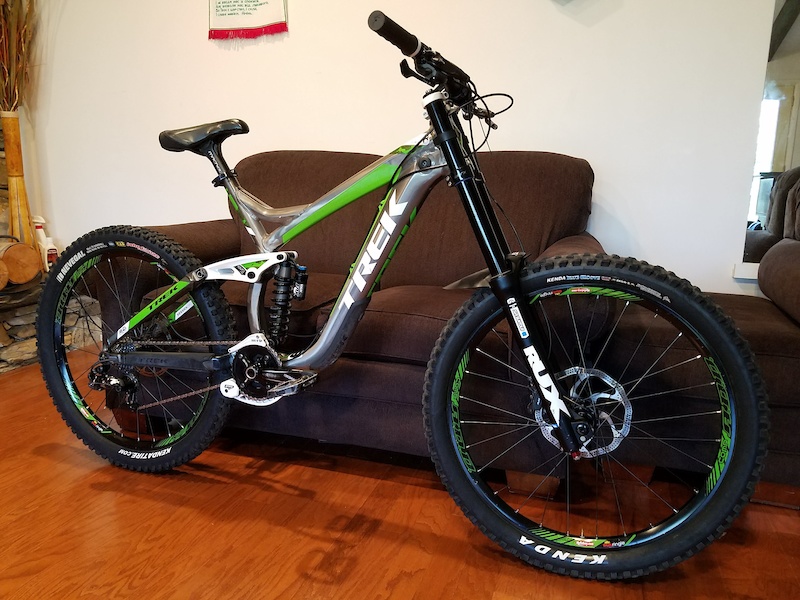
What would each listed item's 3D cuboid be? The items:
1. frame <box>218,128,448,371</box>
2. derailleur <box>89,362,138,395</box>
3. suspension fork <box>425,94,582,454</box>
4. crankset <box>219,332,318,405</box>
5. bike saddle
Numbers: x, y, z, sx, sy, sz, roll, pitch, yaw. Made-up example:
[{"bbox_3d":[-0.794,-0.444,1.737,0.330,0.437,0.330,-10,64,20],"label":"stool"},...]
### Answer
[{"bbox_3d":[-0.182,-0.094,1.450,0.650,0.600,0.110,5,11,21],"label":"frame"},{"bbox_3d":[-0.776,0.214,1.640,0.140,0.105,0.075,5,11,21],"label":"derailleur"},{"bbox_3d":[0.242,-0.066,1.289,0.125,0.790,0.200,-22,0,23],"label":"suspension fork"},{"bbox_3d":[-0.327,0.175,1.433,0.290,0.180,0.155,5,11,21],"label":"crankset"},{"bbox_3d":[-0.493,-0.414,1.528,0.270,0.085,0.140,5,11,21],"label":"bike saddle"}]

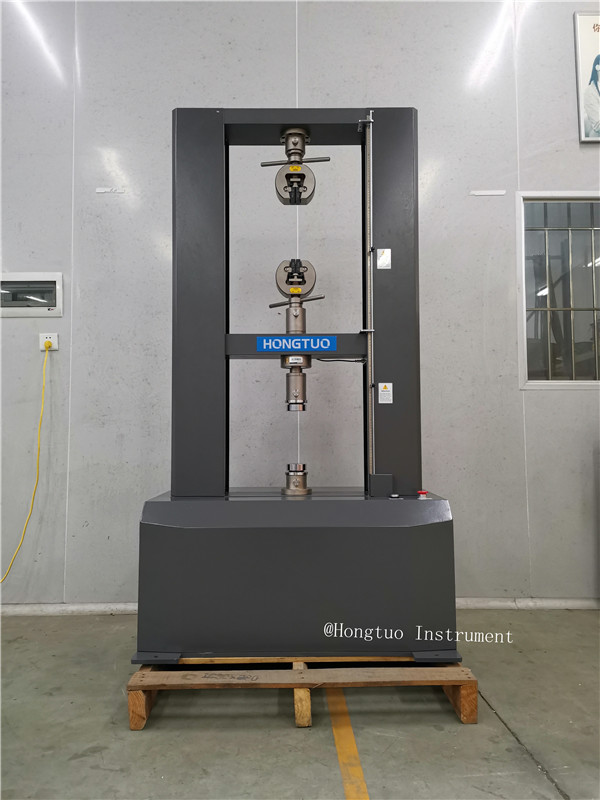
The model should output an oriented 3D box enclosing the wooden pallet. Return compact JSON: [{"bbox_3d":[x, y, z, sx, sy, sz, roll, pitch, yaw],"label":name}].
[{"bbox_3d":[0.005,0.899,2.131,1.000,0.125,0.820,0,-3,-1],"label":"wooden pallet"}]

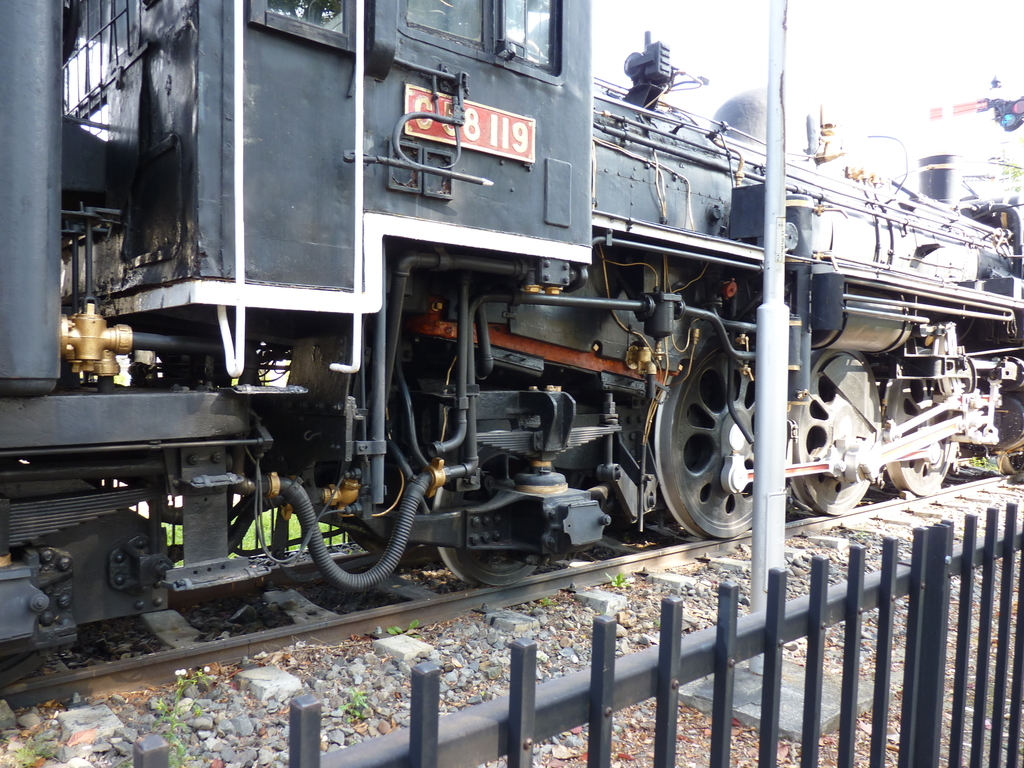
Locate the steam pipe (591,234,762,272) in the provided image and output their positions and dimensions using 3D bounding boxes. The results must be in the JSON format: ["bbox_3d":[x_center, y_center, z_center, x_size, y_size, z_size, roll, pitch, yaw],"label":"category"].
[{"bbox_3d":[1.051,-0.766,4.789,1.620,0.060,0.055,0,2,-41],"label":"steam pipe"}]

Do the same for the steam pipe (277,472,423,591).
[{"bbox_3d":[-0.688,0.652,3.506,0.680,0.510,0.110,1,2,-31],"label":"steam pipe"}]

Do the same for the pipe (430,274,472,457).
[{"bbox_3d":[-0.287,-0.092,3.767,0.170,0.850,0.055,0,2,-41],"label":"pipe"}]

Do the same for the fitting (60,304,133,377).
[{"bbox_3d":[-1.452,-0.152,2.780,0.220,0.250,0.140,0,2,-41],"label":"fitting"}]

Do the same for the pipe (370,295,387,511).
[{"bbox_3d":[-0.576,0.081,3.469,0.056,0.890,0.056,2,2,0],"label":"pipe"}]

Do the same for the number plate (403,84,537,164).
[{"bbox_3d":[-0.161,-1.110,3.446,0.712,0.200,0.025,0,2,-41],"label":"number plate"}]

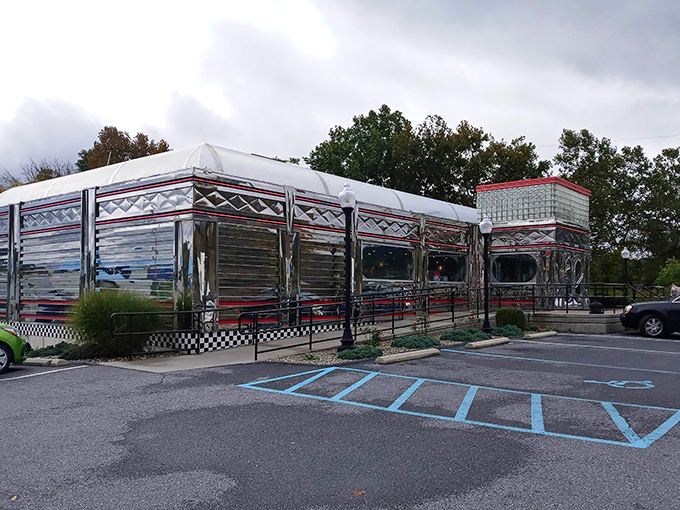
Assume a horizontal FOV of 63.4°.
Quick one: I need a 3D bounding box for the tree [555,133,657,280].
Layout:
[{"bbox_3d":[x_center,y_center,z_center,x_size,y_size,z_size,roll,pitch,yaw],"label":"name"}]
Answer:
[{"bbox_3d":[19.500,-3.100,40.000,7.700,12.200,7.200,-2,-4,26],"label":"tree"}]

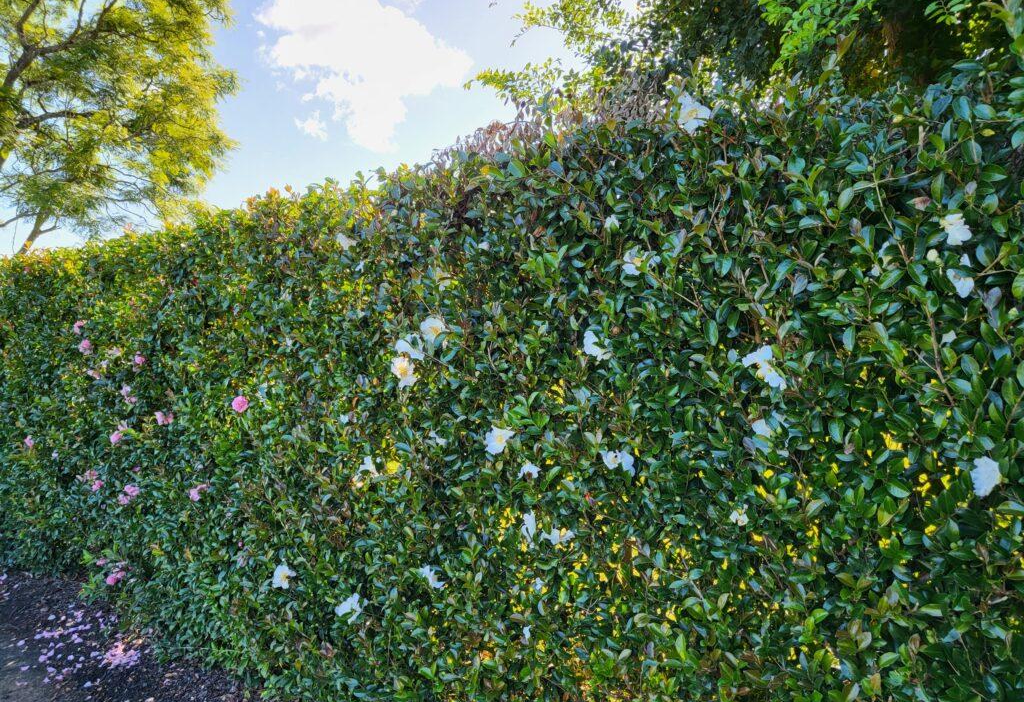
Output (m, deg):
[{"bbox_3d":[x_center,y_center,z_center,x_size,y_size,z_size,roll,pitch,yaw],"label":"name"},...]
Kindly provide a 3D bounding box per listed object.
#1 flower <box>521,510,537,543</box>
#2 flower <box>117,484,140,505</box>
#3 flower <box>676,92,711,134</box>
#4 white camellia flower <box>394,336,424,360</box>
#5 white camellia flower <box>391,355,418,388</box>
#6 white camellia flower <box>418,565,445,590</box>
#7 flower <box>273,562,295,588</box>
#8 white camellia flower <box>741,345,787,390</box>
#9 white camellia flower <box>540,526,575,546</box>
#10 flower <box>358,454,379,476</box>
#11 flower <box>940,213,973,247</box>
[{"bbox_3d":[0.042,0.451,1.978,0.045,0.077,0.070,0,0,-35],"label":"flower"},{"bbox_3d":[-1.708,0.639,3.426,0.090,0.090,0.050,0,0,15],"label":"flower"},{"bbox_3d":[0.471,-0.619,1.995,0.090,0.100,0.050,0,0,23],"label":"flower"},{"bbox_3d":[-0.301,-0.010,2.262,0.078,0.066,0.045,0,0,18],"label":"white camellia flower"},{"bbox_3d":[-0.359,0.069,2.569,0.090,0.100,0.050,0,0,3],"label":"white camellia flower"},{"bbox_3d":[-0.231,0.649,2.204,0.070,0.066,0.045,0,-15,-18],"label":"white camellia flower"},{"bbox_3d":[-0.889,0.878,2.994,0.080,0.090,0.045,0,0,-9],"label":"flower"},{"bbox_3d":[0.591,0.039,1.807,0.105,0.100,0.060,0,0,35],"label":"white camellia flower"},{"bbox_3d":[0.129,0.522,2.178,0.095,0.065,0.065,0,0,21],"label":"white camellia flower"},{"bbox_3d":[-0.500,0.399,2.682,0.075,0.075,0.050,0,0,14],"label":"flower"},{"bbox_3d":[0.787,-0.217,1.362,0.068,0.068,0.050,0,-6,45],"label":"flower"}]

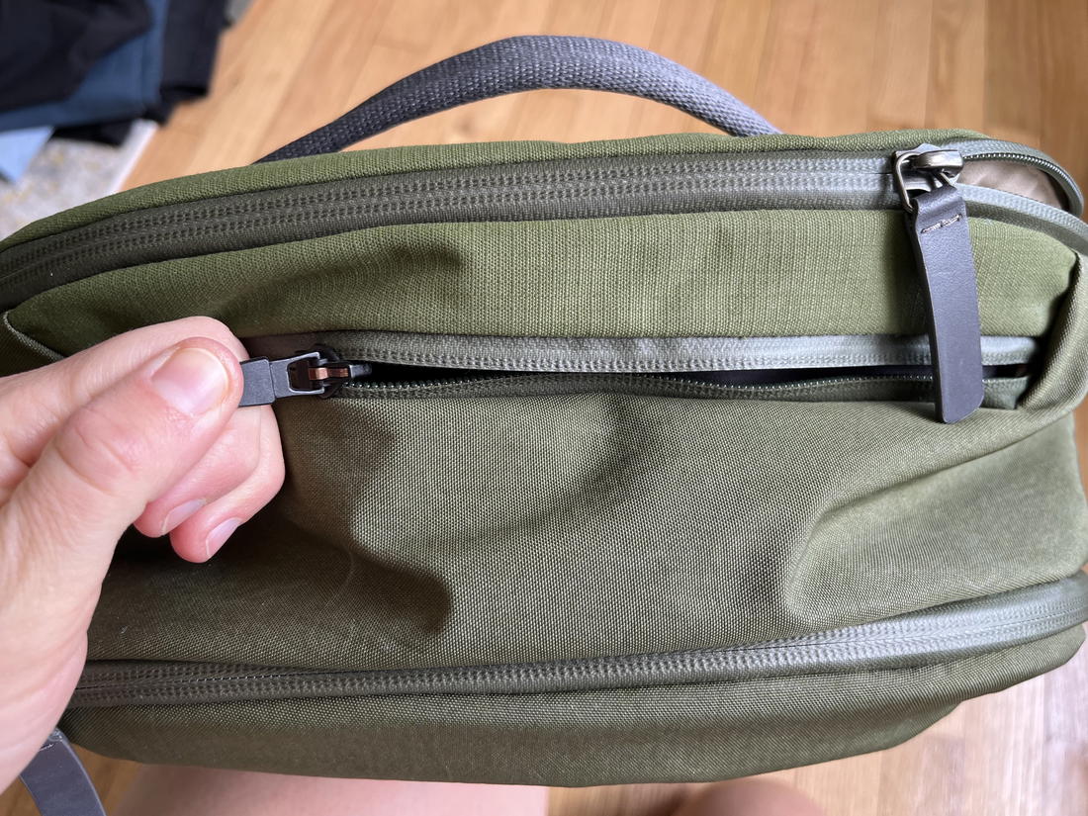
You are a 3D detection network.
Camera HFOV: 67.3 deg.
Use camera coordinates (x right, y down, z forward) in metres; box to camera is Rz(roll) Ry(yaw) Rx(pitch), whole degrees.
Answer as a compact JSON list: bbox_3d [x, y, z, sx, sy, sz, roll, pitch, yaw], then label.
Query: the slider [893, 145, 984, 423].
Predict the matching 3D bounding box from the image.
[{"bbox_3d":[0.092,-0.028,0.189,0.017,0.013,0.064,-8,92,-5],"label":"slider"}]

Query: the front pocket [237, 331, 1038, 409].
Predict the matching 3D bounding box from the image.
[{"bbox_3d":[0.028,-0.008,0.182,0.183,0.020,0.019,-1,96,-9],"label":"front pocket"}]

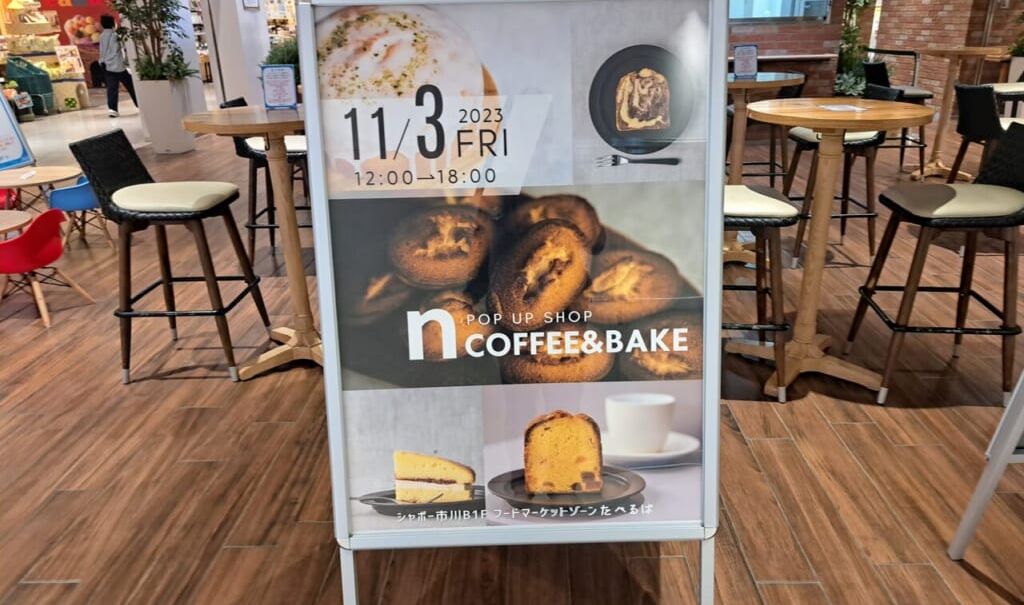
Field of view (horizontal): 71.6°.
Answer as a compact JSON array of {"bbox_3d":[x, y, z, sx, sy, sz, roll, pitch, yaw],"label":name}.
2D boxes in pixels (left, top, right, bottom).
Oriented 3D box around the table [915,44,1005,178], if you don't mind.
[{"bbox_3d":[3.468,-1.504,5.674,0.595,1.000,0.595,-1,22,0],"label":"table"}]

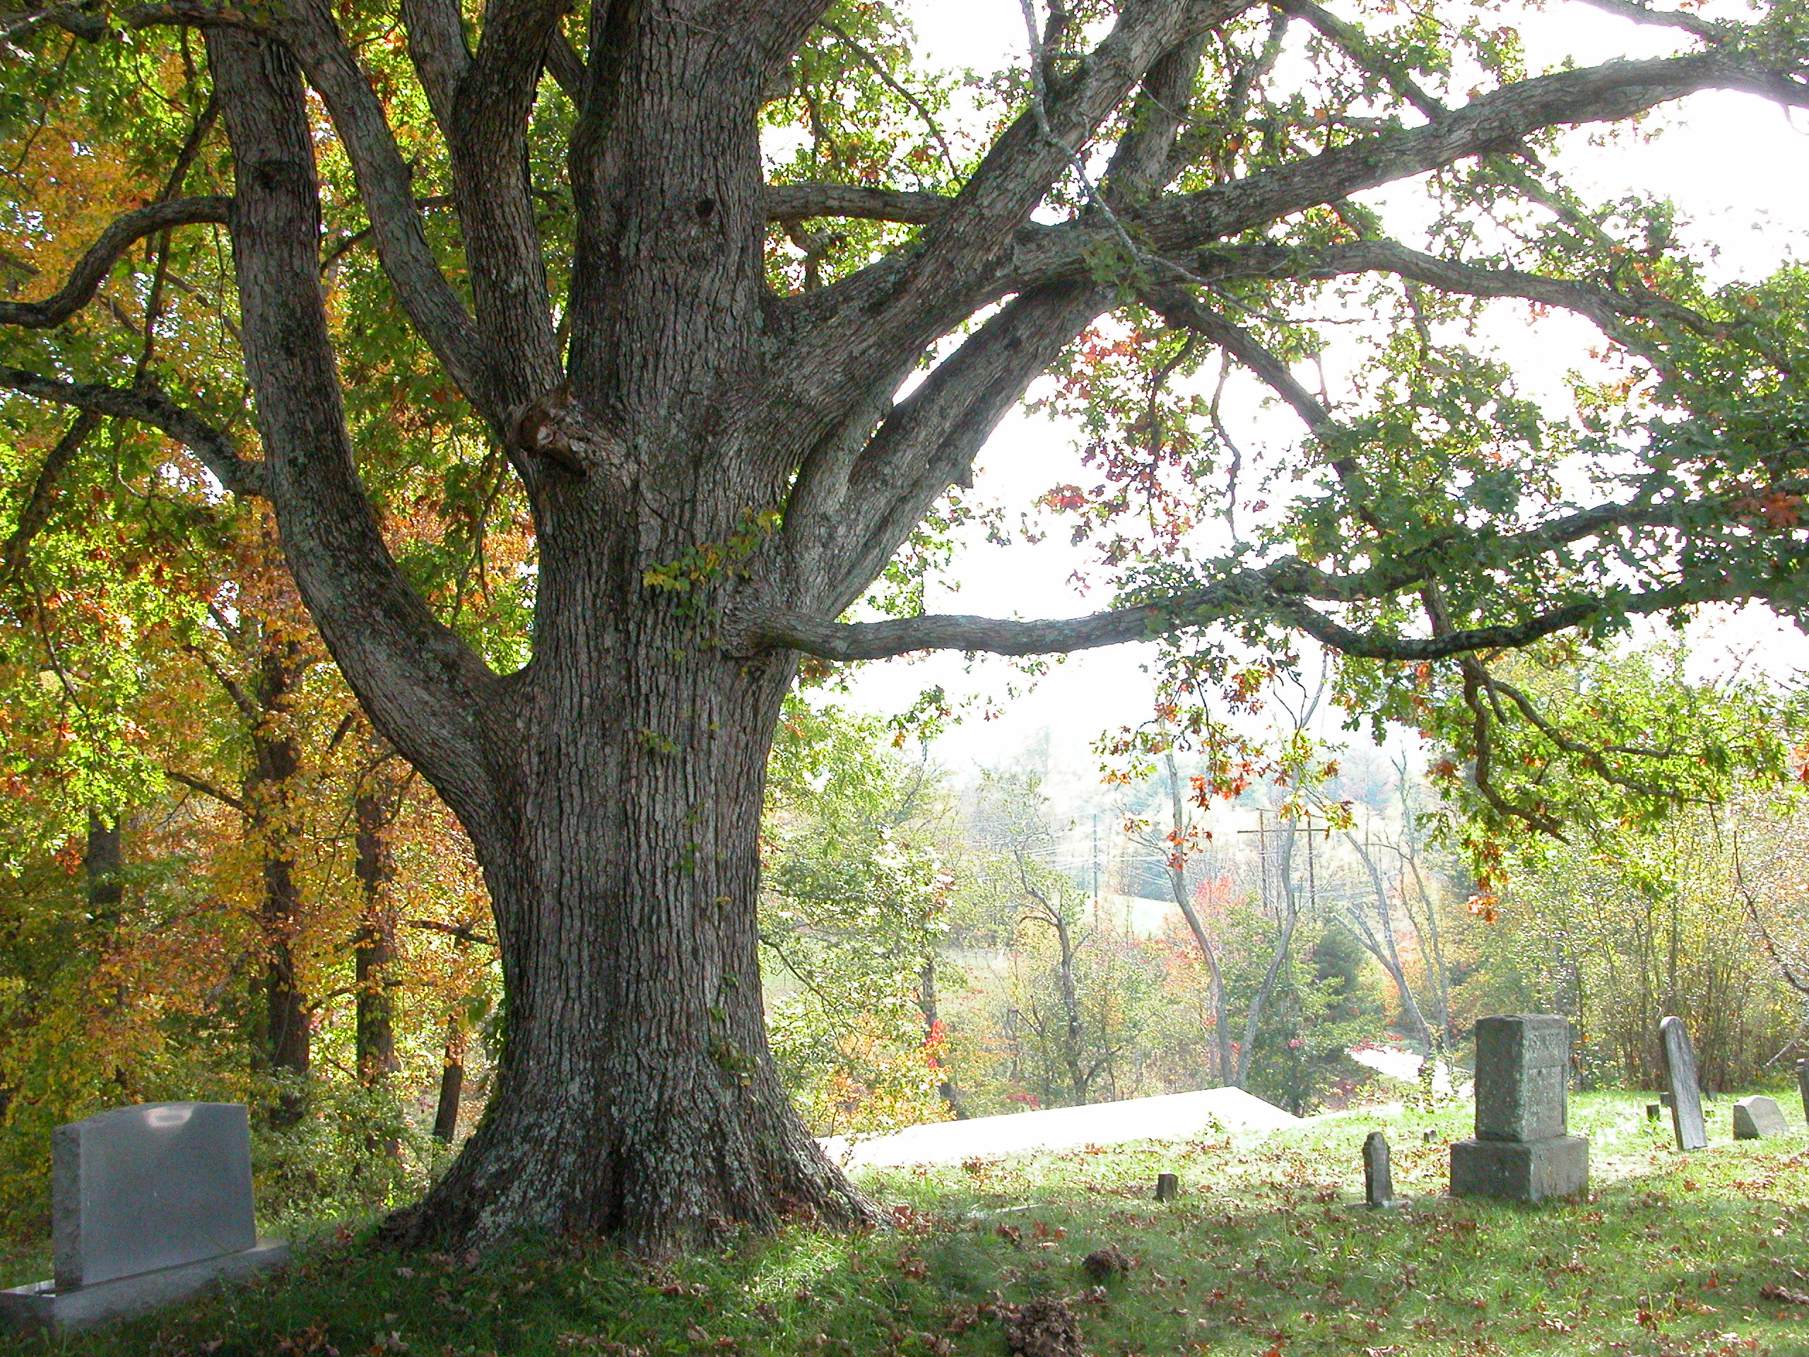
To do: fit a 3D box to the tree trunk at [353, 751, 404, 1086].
[{"bbox_3d":[-4.797,2.196,20.000,0.410,3.000,0.400,0,-6,0],"label":"tree trunk"}]

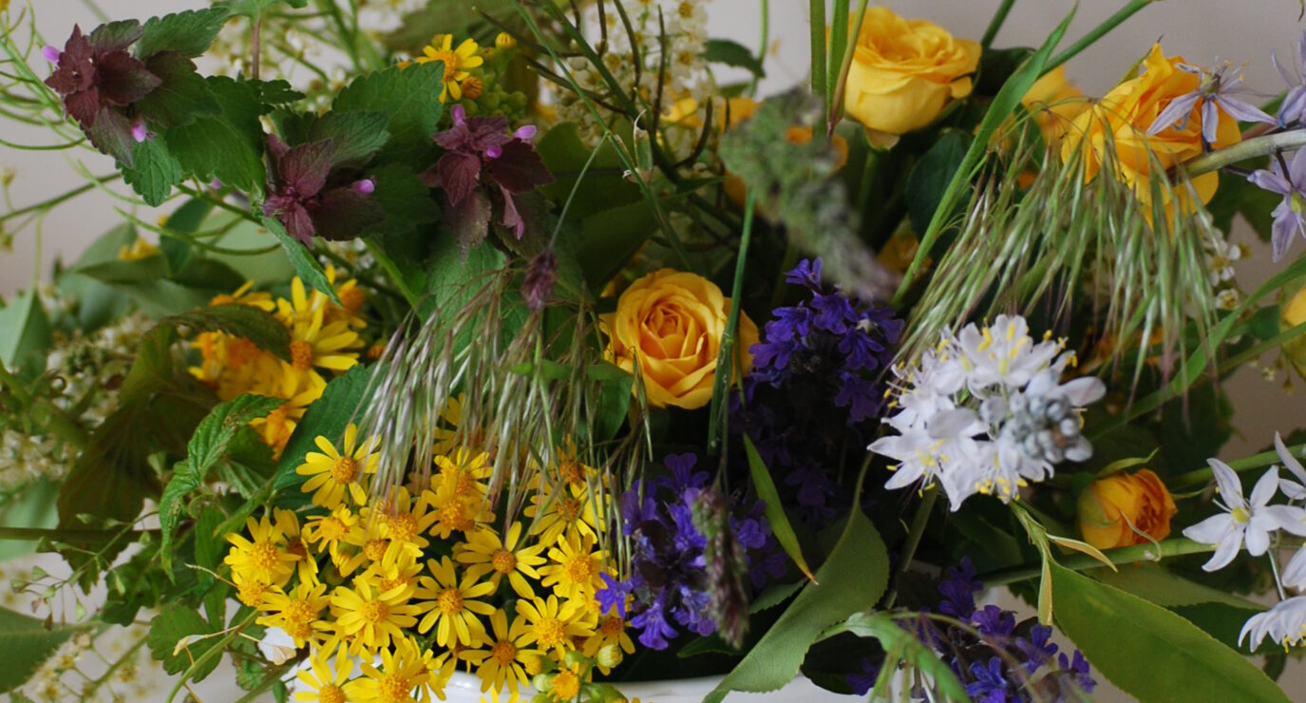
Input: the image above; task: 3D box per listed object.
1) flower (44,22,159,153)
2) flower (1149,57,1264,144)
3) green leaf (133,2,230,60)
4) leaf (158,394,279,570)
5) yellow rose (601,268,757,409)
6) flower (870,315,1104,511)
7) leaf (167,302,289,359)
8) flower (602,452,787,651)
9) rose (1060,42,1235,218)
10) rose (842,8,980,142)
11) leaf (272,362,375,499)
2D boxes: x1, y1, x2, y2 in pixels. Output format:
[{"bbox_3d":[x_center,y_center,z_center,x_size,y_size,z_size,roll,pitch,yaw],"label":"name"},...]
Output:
[{"bbox_3d":[-0.139,-0.066,1.120,0.029,0.033,0.020,-16,-26,15],"label":"flower"},{"bbox_3d":[0.138,-0.062,1.110,0.029,0.022,0.021,0,15,0],"label":"flower"},{"bbox_3d":[-0.120,-0.081,1.130,0.026,0.007,0.017,-21,44,-5],"label":"green leaf"},{"bbox_3d":[-0.107,0.033,1.095,0.020,0.048,0.022,27,6,-7],"label":"leaf"},{"bbox_3d":[0.007,-0.003,1.130,0.039,0.037,0.031,-2,-19,4],"label":"yellow rose"},{"bbox_3d":[0.080,0.015,1.060,0.055,0.047,0.048,-6,16,-20],"label":"flower"},{"bbox_3d":[-0.109,-0.005,1.140,0.032,0.013,0.020,14,36,21],"label":"leaf"},{"bbox_3d":[0.010,0.050,1.125,0.045,0.049,0.045,0,14,0],"label":"flower"},{"bbox_3d":[0.130,-0.058,1.165,0.046,0.046,0.042,-6,15,-21],"label":"rose"},{"bbox_3d":[0.069,-0.075,1.195,0.038,0.036,0.037,6,28,-1],"label":"rose"},{"bbox_3d":[-0.080,0.019,1.080,0.022,0.041,0.010,40,6,16],"label":"leaf"}]

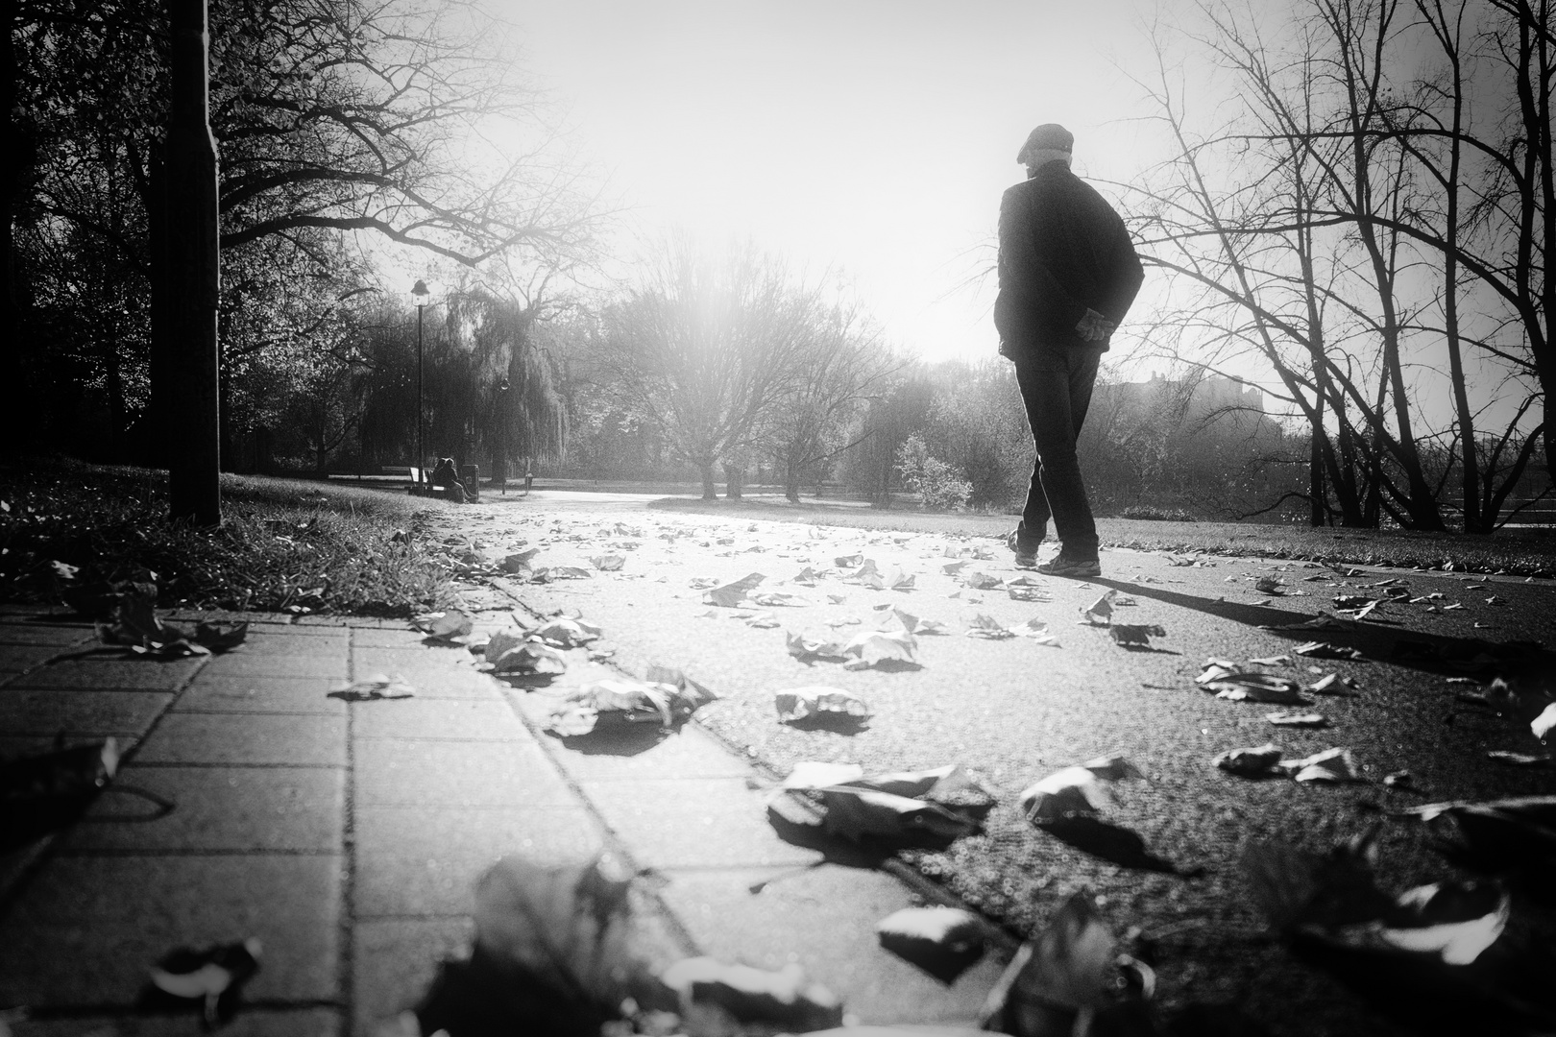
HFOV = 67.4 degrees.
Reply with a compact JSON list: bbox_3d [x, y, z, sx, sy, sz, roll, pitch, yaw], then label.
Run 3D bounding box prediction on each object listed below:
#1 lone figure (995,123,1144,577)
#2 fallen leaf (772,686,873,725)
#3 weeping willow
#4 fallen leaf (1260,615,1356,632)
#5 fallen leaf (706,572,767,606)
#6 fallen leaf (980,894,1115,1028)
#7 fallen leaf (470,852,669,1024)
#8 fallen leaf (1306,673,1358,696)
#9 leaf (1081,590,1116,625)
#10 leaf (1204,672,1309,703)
[{"bbox_3d":[1.109,-0.668,4.580,0.560,1.750,0.500,0,1,-31],"label":"lone figure"},{"bbox_3d":[0.044,0.188,1.170,0.092,0.028,0.065,2,1,2],"label":"fallen leaf"},{"bbox_3d":[-11.954,-5.732,50.000,5.800,8.000,5.800,0,1,-13],"label":"weeping willow"},{"bbox_3d":[1.208,0.238,2.658,0.219,0.021,0.120,1,1,24],"label":"fallen leaf"},{"bbox_3d":[-0.107,0.176,2.916,0.152,0.078,0.090,0,1,-2],"label":"fallen leaf"},{"bbox_3d":[0.116,0.190,0.500,0.054,0.046,0.045,2,1,13],"label":"fallen leaf"},{"bbox_3d":[-0.118,0.234,0.661,0.112,0.059,0.100,0,1,-10],"label":"fallen leaf"},{"bbox_3d":[0.834,0.248,1.754,0.079,0.024,0.065,1,1,25],"label":"fallen leaf"},{"bbox_3d":[0.664,0.184,2.420,0.072,0.065,0.050,2,1,15],"label":"leaf"},{"bbox_3d":[0.694,0.244,1.698,0.149,0.028,0.110,1,1,22],"label":"leaf"}]

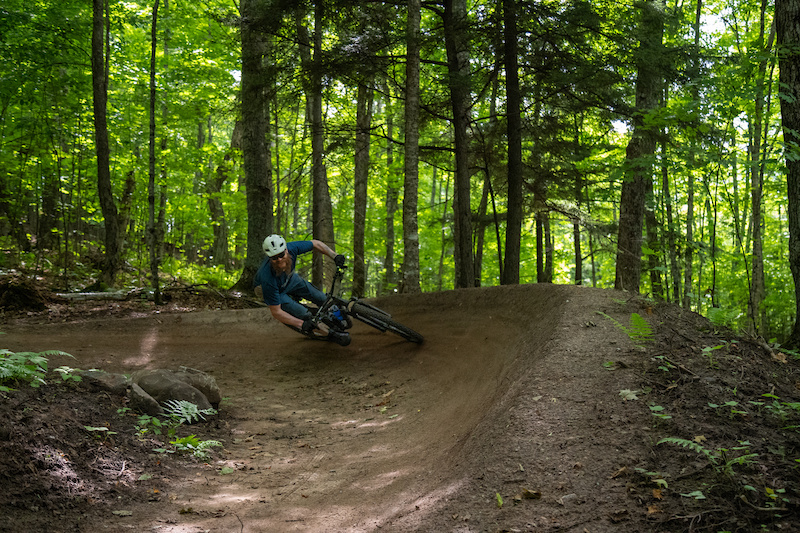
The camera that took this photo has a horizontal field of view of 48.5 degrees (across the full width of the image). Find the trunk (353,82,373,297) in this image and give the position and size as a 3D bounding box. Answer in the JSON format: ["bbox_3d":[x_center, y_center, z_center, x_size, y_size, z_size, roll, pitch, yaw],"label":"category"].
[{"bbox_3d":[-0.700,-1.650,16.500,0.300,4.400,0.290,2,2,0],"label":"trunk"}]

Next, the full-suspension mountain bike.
[{"bbox_3d":[-0.520,0.450,8.450,1.020,0.780,1.850,40,-27,-31],"label":"full-suspension mountain bike"}]

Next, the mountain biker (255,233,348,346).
[{"bbox_3d":[-0.940,0.220,8.500,0.900,1.050,0.850,-11,3,-19],"label":"mountain biker"}]

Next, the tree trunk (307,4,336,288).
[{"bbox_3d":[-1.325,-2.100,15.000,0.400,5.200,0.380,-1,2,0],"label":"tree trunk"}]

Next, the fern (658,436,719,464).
[{"bbox_3d":[1.330,0.850,4.100,0.280,0.140,0.220,0,2,0],"label":"fern"}]

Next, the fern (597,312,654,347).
[{"bbox_3d":[1.650,0.460,6.500,0.420,0.250,0.340,0,2,0],"label":"fern"}]

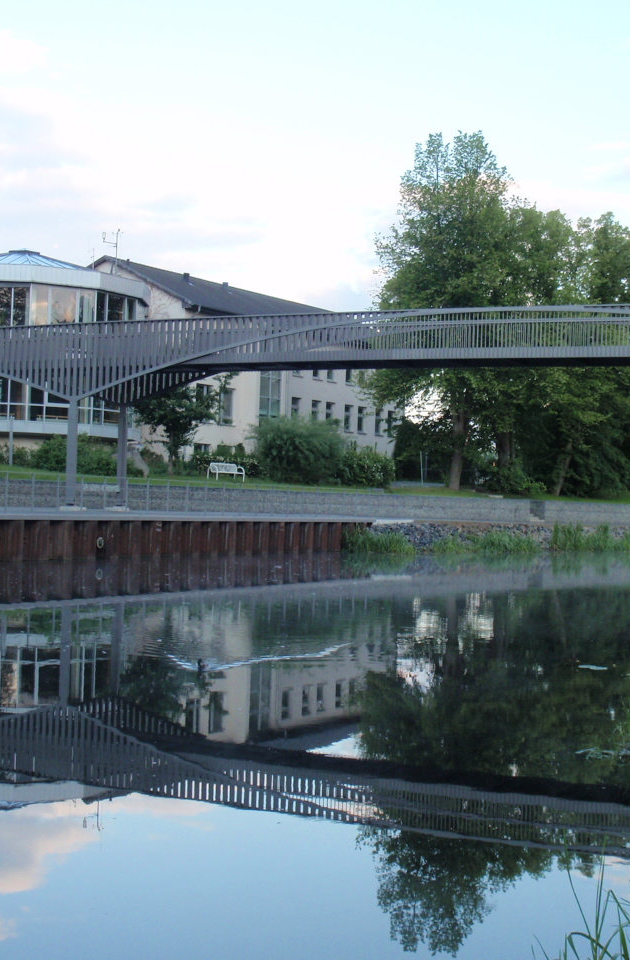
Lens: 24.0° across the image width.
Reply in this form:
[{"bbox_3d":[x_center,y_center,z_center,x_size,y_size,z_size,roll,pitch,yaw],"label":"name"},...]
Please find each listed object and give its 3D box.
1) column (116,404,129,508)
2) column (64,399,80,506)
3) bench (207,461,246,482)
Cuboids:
[{"bbox_3d":[-5.960,-0.744,45.770,0.250,3.190,0.250,1,-1,29],"label":"column"},{"bbox_3d":[-7.158,-0.805,43.625,0.250,3.140,0.250,1,-1,29],"label":"column"},{"bbox_3d":[-3.989,-0.328,66.514,1.600,0.800,0.670,3,-1,-41],"label":"bench"}]

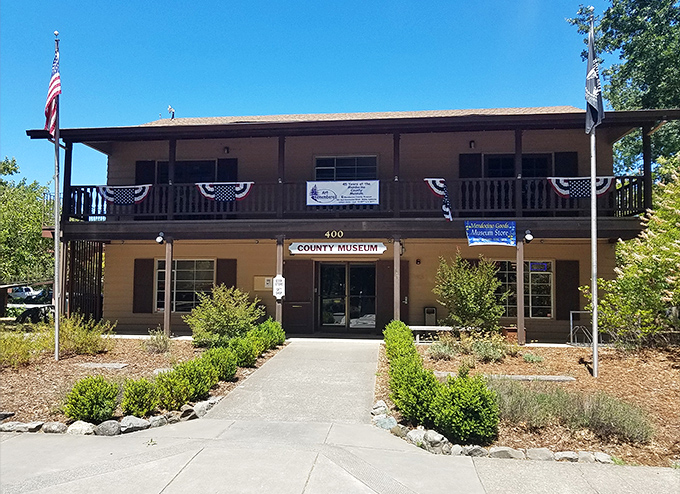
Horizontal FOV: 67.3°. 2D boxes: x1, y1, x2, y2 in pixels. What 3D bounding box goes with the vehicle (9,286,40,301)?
[{"bbox_3d":[-30.223,4.529,49.000,4.500,1.500,1.800,-3,-5,41],"label":"vehicle"}]

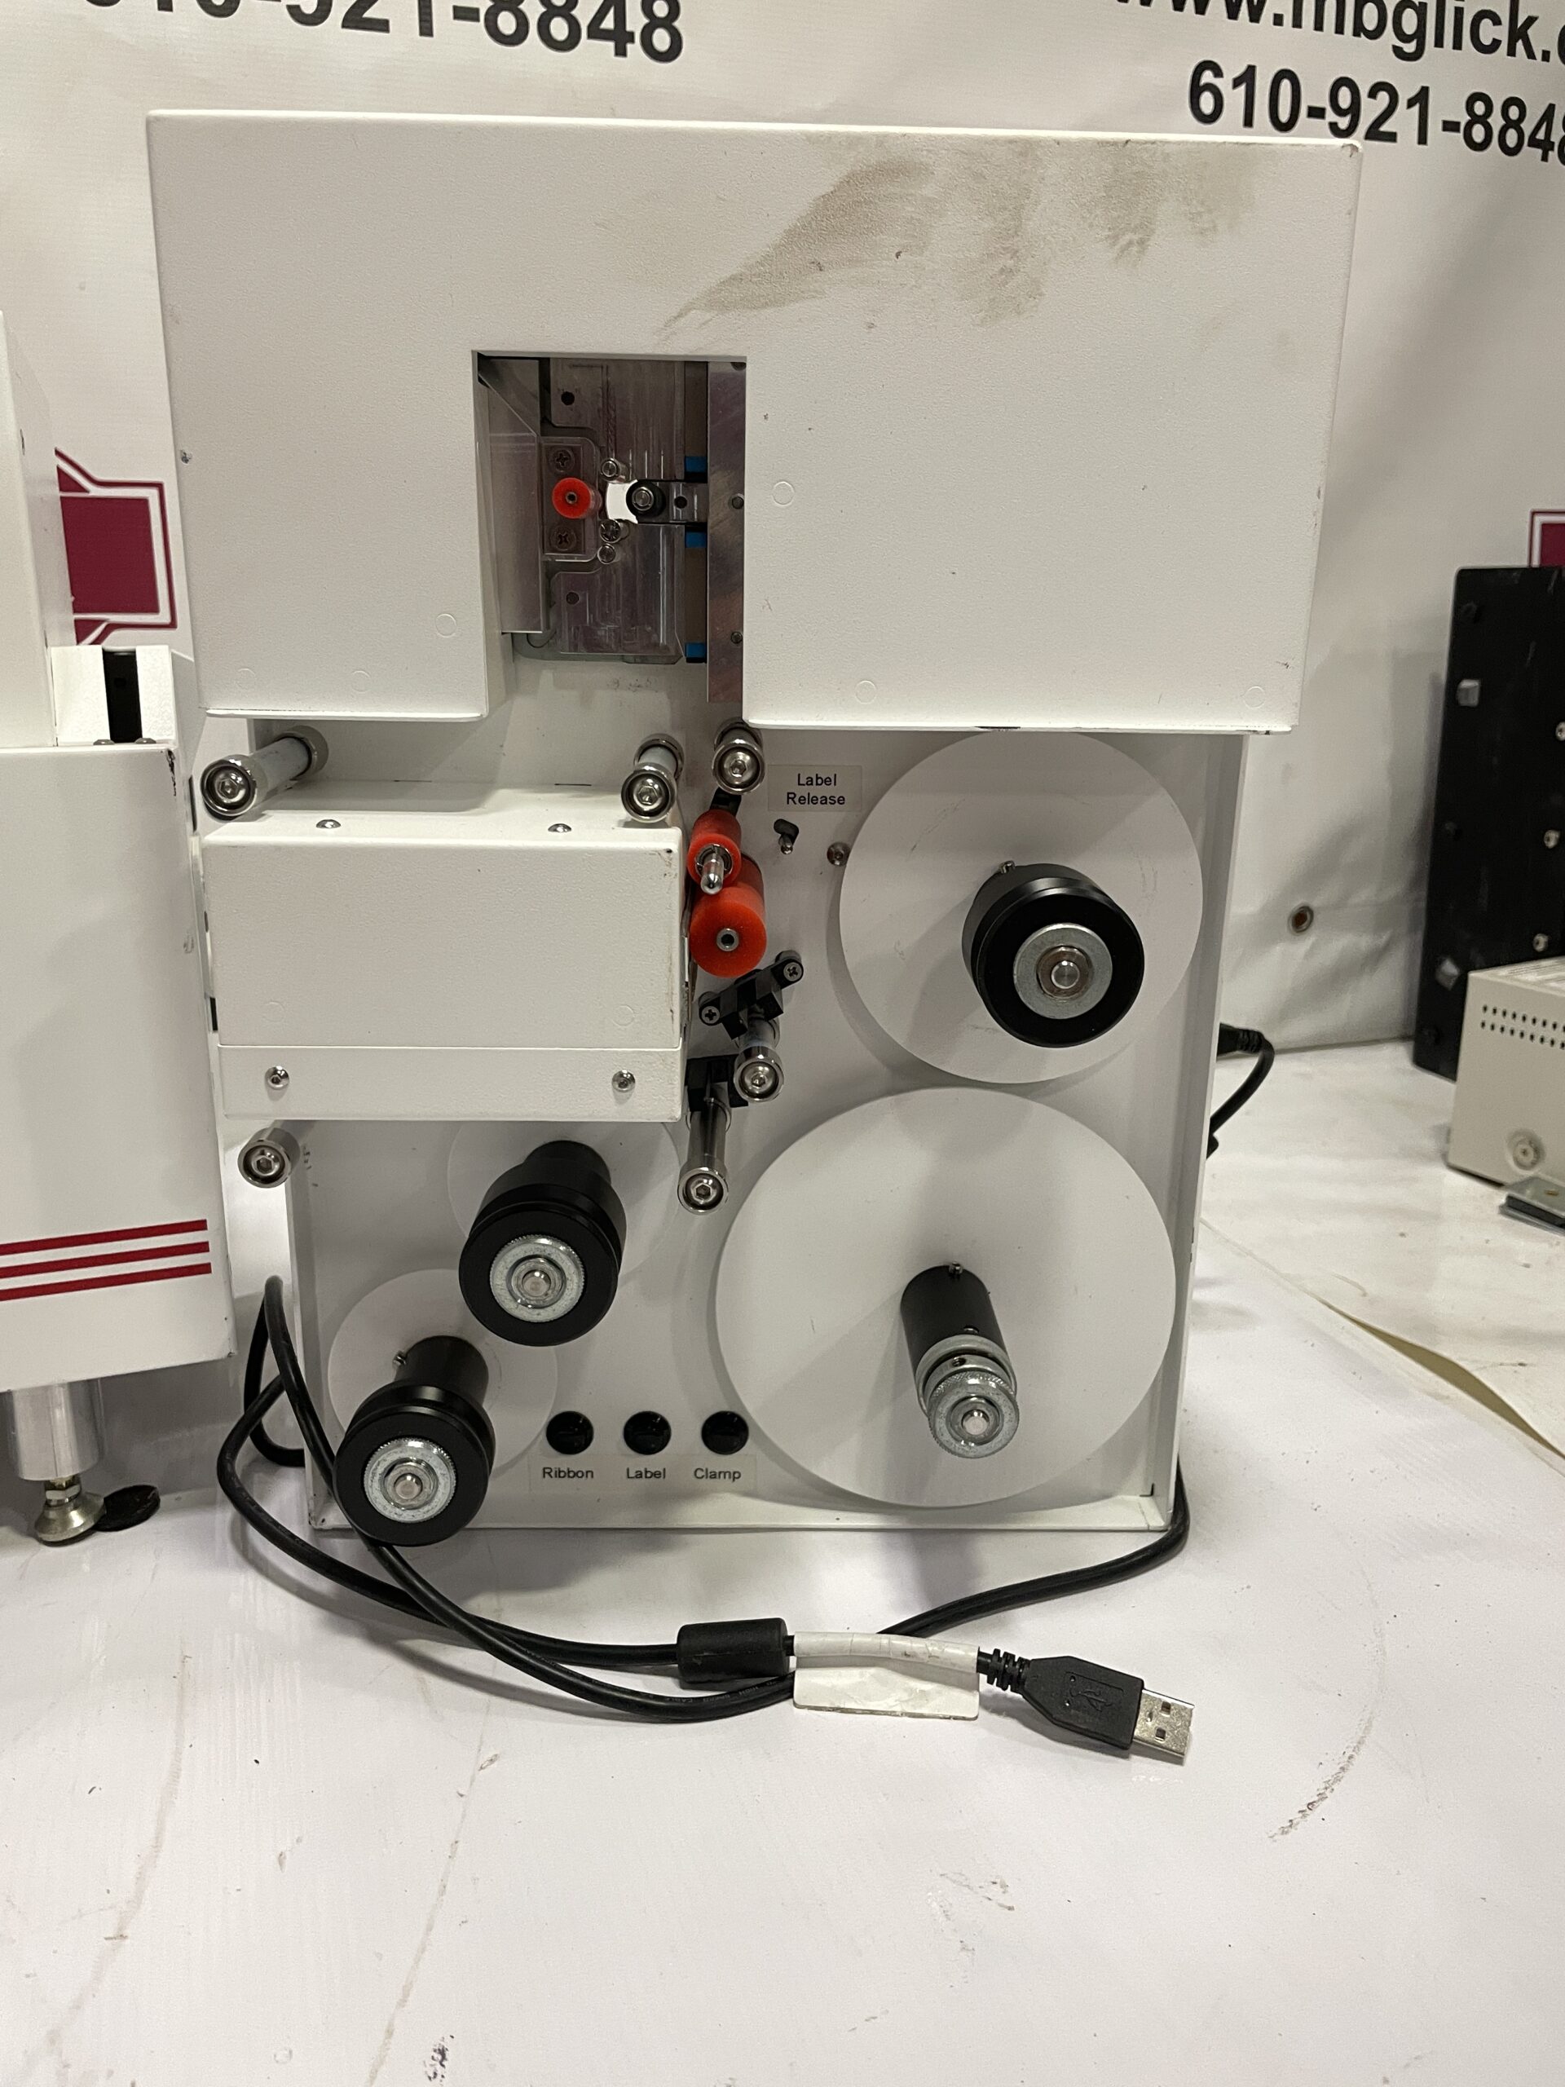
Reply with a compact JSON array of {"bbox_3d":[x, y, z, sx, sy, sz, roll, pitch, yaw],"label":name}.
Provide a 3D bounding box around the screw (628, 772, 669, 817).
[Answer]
[{"bbox_3d":[-0.030,-0.056,0.353,0.011,0.011,0.008,1,17,-2],"label":"screw"}]

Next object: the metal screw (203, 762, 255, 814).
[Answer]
[{"bbox_3d":[-0.122,-0.058,0.350,0.012,0.012,0.008,1,17,-2],"label":"metal screw"}]

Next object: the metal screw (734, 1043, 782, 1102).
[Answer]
[{"bbox_3d":[-0.006,0.008,0.391,0.012,0.012,0.010,1,17,-2],"label":"metal screw"}]

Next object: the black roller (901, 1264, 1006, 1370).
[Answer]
[{"bbox_3d":[0.047,0.083,0.430,0.026,0.026,0.044,1,17,-2],"label":"black roller"}]

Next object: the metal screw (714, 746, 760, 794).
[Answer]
[{"bbox_3d":[-0.010,-0.064,0.366,0.011,0.011,0.008,1,17,-2],"label":"metal screw"}]

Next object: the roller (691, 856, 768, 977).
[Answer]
[{"bbox_3d":[-0.013,-0.032,0.386,0.018,0.018,0.055,1,17,-2],"label":"roller"}]

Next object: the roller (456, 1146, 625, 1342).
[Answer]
[{"bbox_3d":[-0.060,0.049,0.408,0.040,0.040,0.062,1,17,-2],"label":"roller"}]

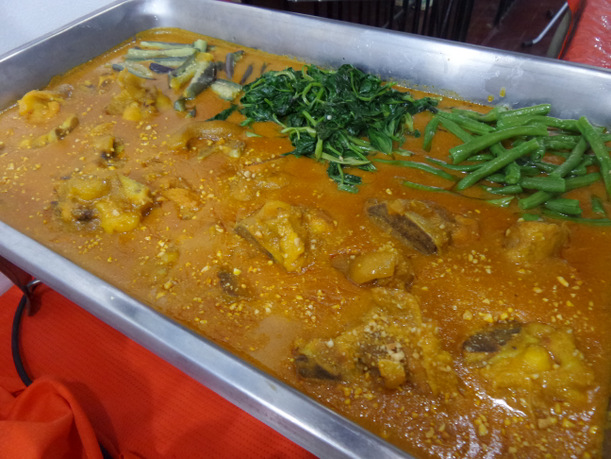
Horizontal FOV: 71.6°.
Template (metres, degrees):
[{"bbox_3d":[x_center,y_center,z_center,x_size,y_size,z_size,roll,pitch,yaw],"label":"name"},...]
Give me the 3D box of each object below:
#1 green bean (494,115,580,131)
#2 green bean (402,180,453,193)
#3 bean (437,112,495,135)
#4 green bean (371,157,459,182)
[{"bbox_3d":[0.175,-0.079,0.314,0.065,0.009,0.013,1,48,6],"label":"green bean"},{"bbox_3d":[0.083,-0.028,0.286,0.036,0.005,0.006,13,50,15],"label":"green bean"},{"bbox_3d":[0.123,-0.084,0.327,0.049,0.007,0.008,28,56,26],"label":"bean"},{"bbox_3d":[0.078,-0.044,0.301,0.061,0.006,0.009,18,52,19],"label":"green bean"}]

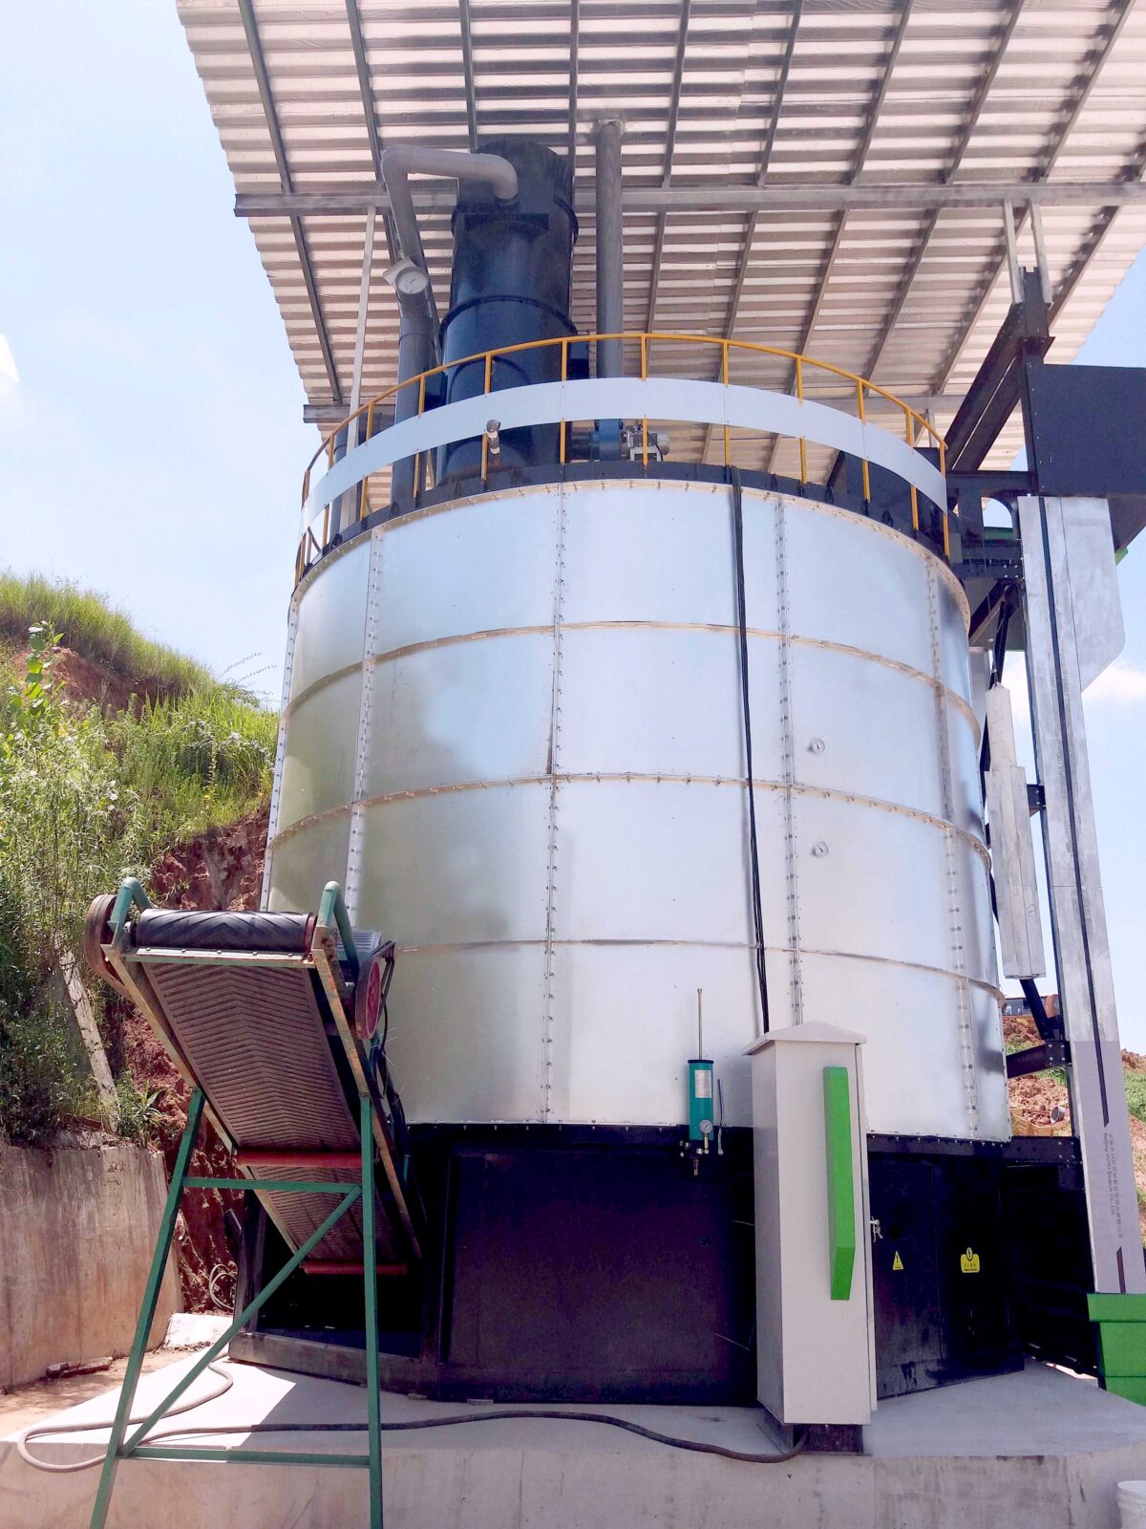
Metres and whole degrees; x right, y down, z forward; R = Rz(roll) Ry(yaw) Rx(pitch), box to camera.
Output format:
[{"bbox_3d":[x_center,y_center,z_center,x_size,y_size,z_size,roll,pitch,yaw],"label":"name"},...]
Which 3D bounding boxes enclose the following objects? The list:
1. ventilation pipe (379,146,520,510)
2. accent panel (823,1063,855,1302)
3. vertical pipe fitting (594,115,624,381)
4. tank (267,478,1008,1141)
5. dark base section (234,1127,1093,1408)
[{"bbox_3d":[-0.938,-3.177,9.111,1.029,2.569,0.949,1,-18,0],"label":"ventilation pipe"},{"bbox_3d":[1.286,2.004,5.956,0.085,1.073,0.123,2,-18,-1],"label":"accent panel"},{"bbox_3d":[0.283,-3.939,9.592,0.204,2.666,0.204,1,-18,0],"label":"vertical pipe fitting"},{"bbox_3d":[0.428,0.976,10.364,5.898,4.142,5.898,1,-18,0],"label":"tank"},{"bbox_3d":[0.486,3.633,9.493,5.928,1.449,5.606,1,-18,0],"label":"dark base section"}]

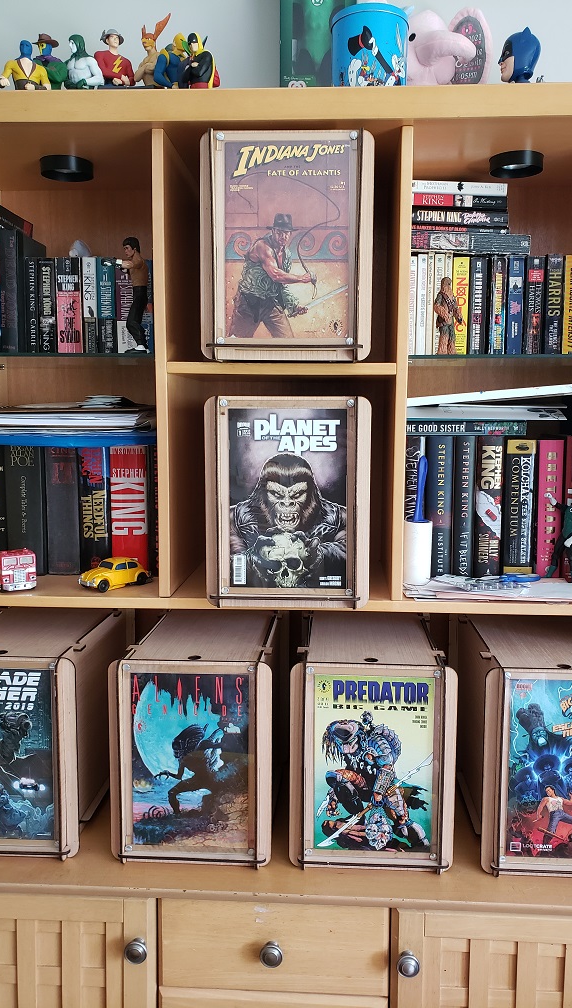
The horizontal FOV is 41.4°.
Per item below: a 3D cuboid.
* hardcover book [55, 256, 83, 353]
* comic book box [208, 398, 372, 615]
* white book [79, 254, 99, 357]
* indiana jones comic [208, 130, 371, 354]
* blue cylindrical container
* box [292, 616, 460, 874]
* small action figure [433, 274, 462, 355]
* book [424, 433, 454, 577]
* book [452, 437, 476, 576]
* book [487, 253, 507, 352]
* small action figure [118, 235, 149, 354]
[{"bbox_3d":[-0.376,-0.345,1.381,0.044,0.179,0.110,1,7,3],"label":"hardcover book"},{"bbox_3d":[0.009,-0.018,1.254,0.233,0.303,0.355,1,7,2],"label":"comic book box"},{"bbox_3d":[-0.324,-0.331,1.317,0.026,0.171,0.106,1,6,3],"label":"white book"},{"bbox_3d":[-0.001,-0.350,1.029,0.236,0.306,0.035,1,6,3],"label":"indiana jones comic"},{"bbox_3d":[0.128,-0.664,1.172,0.119,0.146,0.119,1,7,3],"label":"blue cylindrical container"},{"bbox_3d":[0.132,0.362,1.239,0.237,0.311,0.335,1,6,3],"label":"box"},{"bbox_3d":[0.249,-0.285,1.166,0.031,0.126,0.035,-3,6,-27],"label":"small action figure"},{"bbox_3d":[0.259,0.004,1.345,0.045,0.243,0.160,1,6,3],"label":"book"},{"bbox_3d":[0.300,0.004,1.343,0.035,0.243,0.160,1,6,3],"label":"book"},{"bbox_3d":[0.344,-0.322,1.279,0.029,0.171,0.106,1,6,3],"label":"book"},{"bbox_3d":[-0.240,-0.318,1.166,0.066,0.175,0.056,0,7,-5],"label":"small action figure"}]

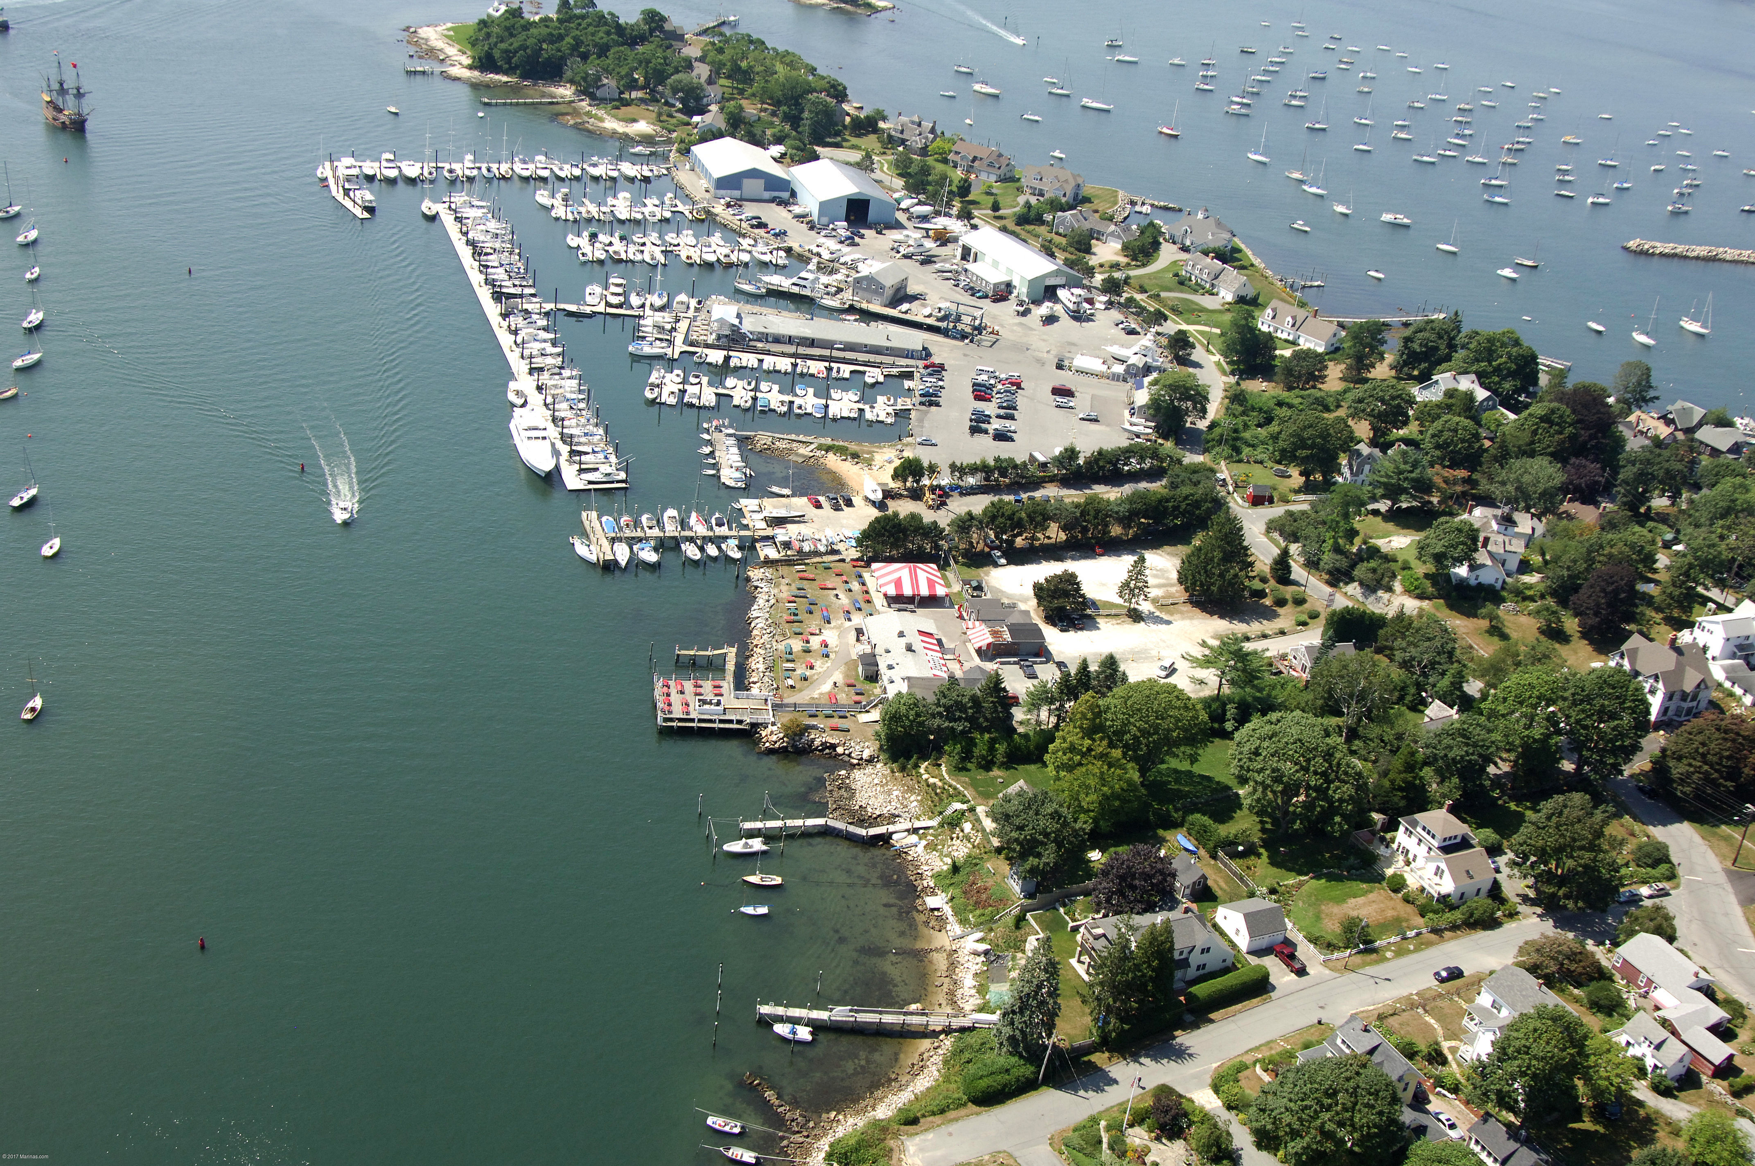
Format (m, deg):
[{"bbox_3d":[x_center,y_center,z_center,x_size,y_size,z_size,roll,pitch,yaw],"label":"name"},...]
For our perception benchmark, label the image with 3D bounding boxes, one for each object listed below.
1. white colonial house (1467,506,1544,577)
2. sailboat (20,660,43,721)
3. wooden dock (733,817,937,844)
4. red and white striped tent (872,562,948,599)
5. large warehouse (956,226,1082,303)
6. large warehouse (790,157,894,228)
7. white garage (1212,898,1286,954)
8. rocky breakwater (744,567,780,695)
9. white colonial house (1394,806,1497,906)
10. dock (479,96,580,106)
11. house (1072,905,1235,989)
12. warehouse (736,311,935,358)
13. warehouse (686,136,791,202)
[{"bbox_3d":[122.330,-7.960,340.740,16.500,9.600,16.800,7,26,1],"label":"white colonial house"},{"bbox_3d":[-123.650,15.330,256.070,2.250,8.400,6.400,2,27,-9],"label":"sailboat"},{"bbox_3d":[-5.120,35.410,250.970,28.700,2.500,4.800,1,26,-11],"label":"wooden dock"},{"bbox_3d":[6.140,-0.590,335.990,12.400,5.600,12.400,0,27,-13],"label":"red and white striped tent"},{"bbox_3d":[41.010,-91.920,503.550,17.800,9.400,39.500,-8,30,-26],"label":"large warehouse"},{"bbox_3d":[-11.330,-124.220,556.260,25.000,10.100,40.000,-2,27,-17],"label":"large warehouse"},{"bbox_3d":[49.700,44.300,231.920,6.150,4.600,7.150,-6,28,-24],"label":"white garage"},{"bbox_3d":[-20.090,7.200,305.380,5.800,2.700,46.500,3,26,-6],"label":"rocky breakwater"},{"bbox_3d":[83.780,39.140,258.740,10.100,8.600,14.100,-7,30,-26],"label":"white colonial house"},{"bbox_3d":[-129.730,-181.200,658.680,40.000,1.900,2.800,-10,31,-30],"label":"dock"},{"bbox_3d":[35.750,45.090,222.740,19.000,8.000,10.500,-8,30,-27],"label":"house"},{"bbox_3d":[-11.260,-62.880,445.210,46.470,4.100,12.300,5,26,-2],"label":"warehouse"},{"bbox_3d":[-45.900,-138.900,586.240,25.080,10.110,42.780,-2,27,-17],"label":"warehouse"}]

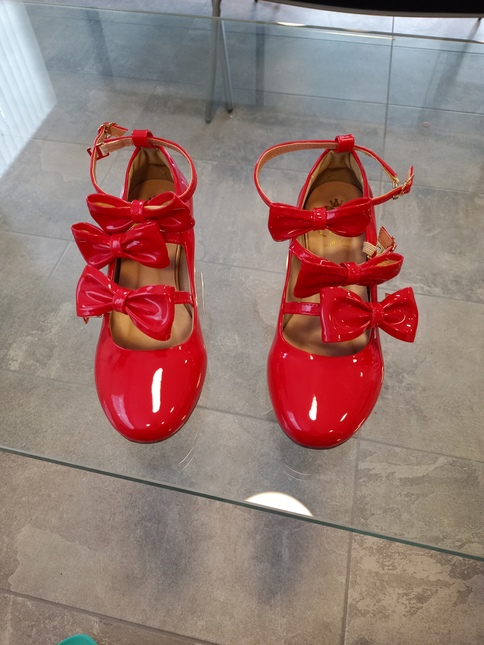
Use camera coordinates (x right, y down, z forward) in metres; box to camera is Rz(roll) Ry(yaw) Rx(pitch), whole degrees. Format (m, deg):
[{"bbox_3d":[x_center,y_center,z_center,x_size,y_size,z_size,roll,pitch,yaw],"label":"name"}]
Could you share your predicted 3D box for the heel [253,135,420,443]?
[{"bbox_3d":[0.071,-0.034,0.414,0.121,0.117,0.242,8,54,6],"label":"heel"}]

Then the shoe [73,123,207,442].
[{"bbox_3d":[-0.077,-0.039,0.414,0.105,0.115,0.241,-1,54,0],"label":"shoe"}]

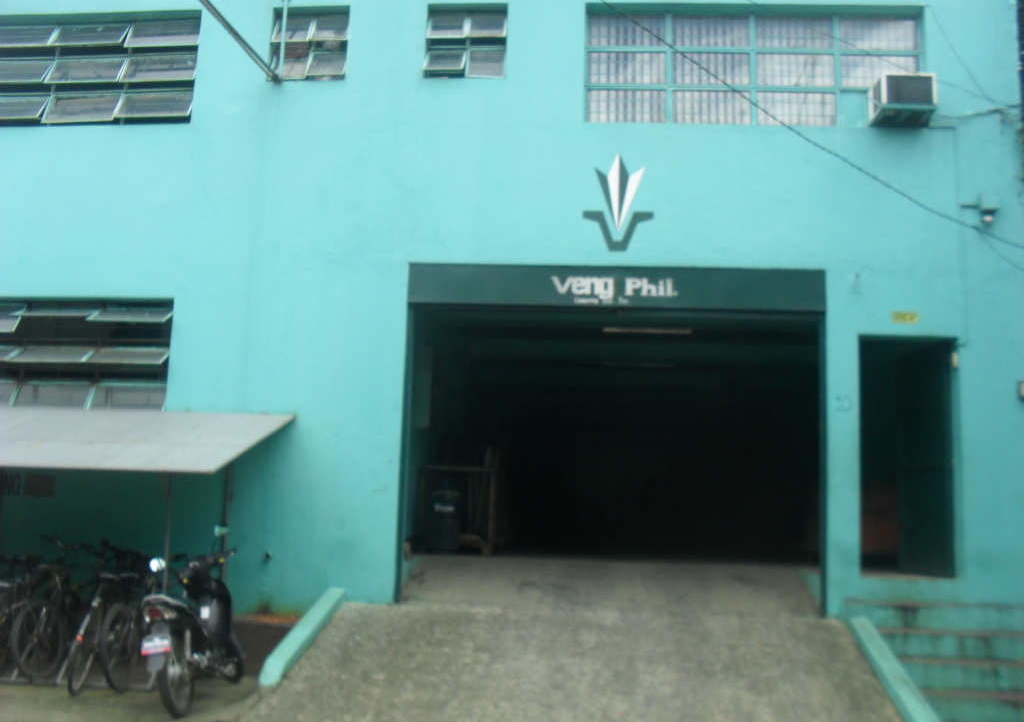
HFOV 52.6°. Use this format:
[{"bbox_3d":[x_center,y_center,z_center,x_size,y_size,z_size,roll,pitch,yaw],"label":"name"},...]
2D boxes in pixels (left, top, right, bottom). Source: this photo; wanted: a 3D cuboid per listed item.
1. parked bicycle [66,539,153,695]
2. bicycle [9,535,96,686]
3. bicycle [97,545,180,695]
[{"bbox_3d":[-3.200,2.004,8.237,0.620,1.060,1.700,3,-7,-10],"label":"parked bicycle"},{"bbox_3d":[-3.688,2.040,8.636,0.580,1.060,1.700,2,-7,-4],"label":"bicycle"},{"bbox_3d":[-2.937,2.036,8.350,0.580,1.040,1.700,2,-7,-5],"label":"bicycle"}]

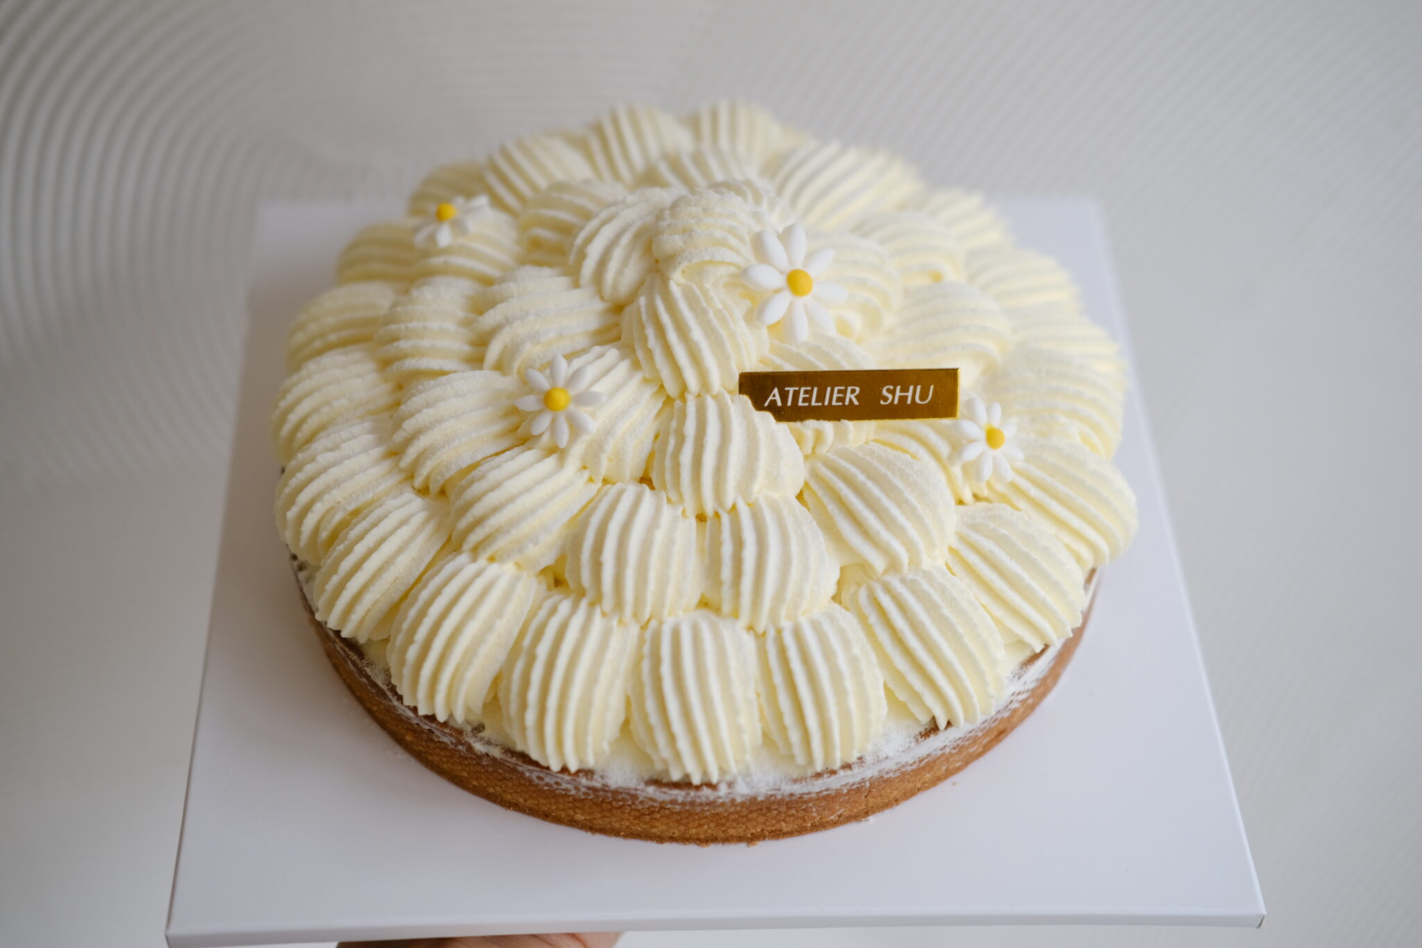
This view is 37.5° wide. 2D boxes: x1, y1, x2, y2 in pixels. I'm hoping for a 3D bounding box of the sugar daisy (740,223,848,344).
[{"bbox_3d":[0.019,-0.043,0.478,0.026,0.006,0.026,-26,95,-21],"label":"sugar daisy"}]

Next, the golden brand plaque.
[{"bbox_3d":[0.030,-0.017,0.463,0.050,0.012,0.001,-3,14,-9],"label":"golden brand plaque"}]

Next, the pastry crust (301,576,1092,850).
[{"bbox_3d":[-0.002,0.000,0.515,0.201,0.020,0.201,-2,47,0],"label":"pastry crust"}]

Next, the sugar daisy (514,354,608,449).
[{"bbox_3d":[-0.033,-0.016,0.464,0.021,0.005,0.021,-1,84,8],"label":"sugar daisy"}]

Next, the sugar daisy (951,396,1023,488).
[{"bbox_3d":[0.062,-0.007,0.464,0.019,0.005,0.019,-40,98,-30],"label":"sugar daisy"}]

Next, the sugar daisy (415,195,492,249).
[{"bbox_3d":[-0.064,-0.062,0.517,0.020,0.005,0.020,-10,53,13],"label":"sugar daisy"}]

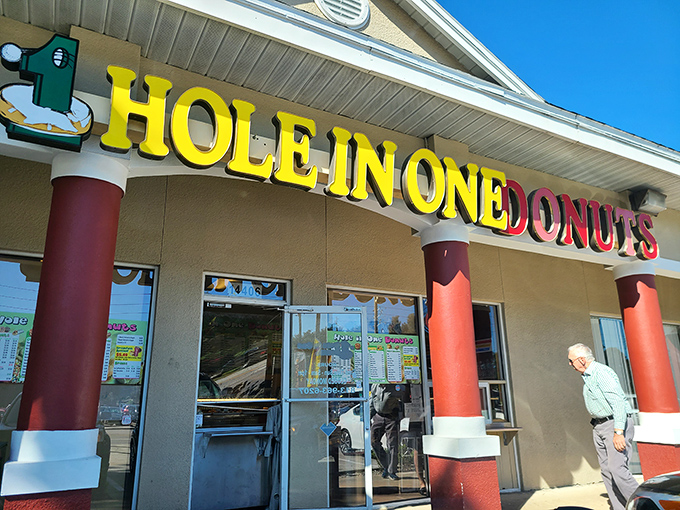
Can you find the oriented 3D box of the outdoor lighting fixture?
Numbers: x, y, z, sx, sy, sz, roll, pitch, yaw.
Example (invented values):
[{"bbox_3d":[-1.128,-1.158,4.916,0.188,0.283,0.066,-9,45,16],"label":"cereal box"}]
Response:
[{"bbox_3d":[3.704,-0.614,6.116,0.365,0.230,0.225,8,-19,-28],"label":"outdoor lighting fixture"}]

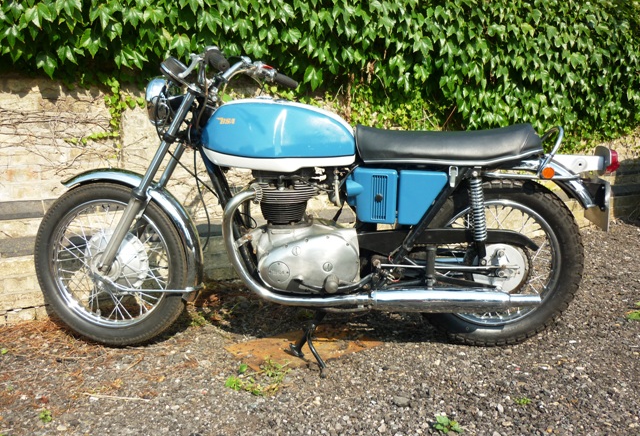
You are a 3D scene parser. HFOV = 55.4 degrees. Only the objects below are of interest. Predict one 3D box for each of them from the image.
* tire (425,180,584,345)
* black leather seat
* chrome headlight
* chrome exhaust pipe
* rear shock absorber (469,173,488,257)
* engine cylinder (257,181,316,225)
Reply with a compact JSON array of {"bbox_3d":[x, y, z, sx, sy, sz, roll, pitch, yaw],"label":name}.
[{"bbox_3d":[0.653,0.164,2.288,0.654,0.654,0.105,0,10,3],"label":"tire"},{"bbox_3d":[0.453,-0.269,2.218,0.660,0.155,0.260,0,10,3],"label":"black leather seat"},{"bbox_3d":[-0.585,-0.435,2.262,0.100,0.180,0.180,2,11,12],"label":"chrome headlight"},{"bbox_3d":[0.209,0.110,2.135,1.100,0.400,0.170,0,10,3],"label":"chrome exhaust pipe"},{"bbox_3d":[0.548,-0.009,2.109,0.060,0.315,0.060,-7,10,4],"label":"rear shock absorber"},{"bbox_3d":[-0.117,-0.057,2.271,0.200,0.150,0.250,0,10,3],"label":"engine cylinder"}]

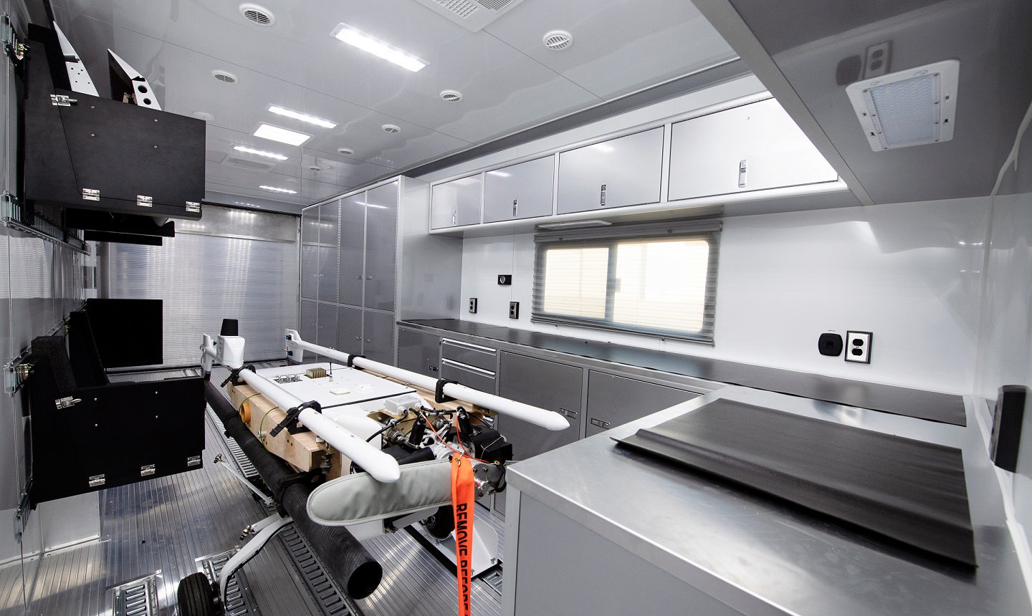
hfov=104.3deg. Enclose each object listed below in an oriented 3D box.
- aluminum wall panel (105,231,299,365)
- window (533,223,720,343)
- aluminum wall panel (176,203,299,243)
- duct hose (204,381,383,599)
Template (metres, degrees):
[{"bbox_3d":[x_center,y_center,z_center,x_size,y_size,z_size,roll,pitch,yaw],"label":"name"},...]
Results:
[{"bbox_3d":[-3.876,-0.095,5.159,1.920,1.660,0.050,0,4,-45],"label":"aluminum wall panel"},{"bbox_3d":[0.533,-0.156,2.288,0.060,0.585,1.180,0,4,-45],"label":"window"},{"bbox_3d":[-3.820,-1.115,5.084,1.880,0.390,0.050,0,4,-45],"label":"aluminum wall panel"},{"bbox_3d":[-0.824,0.411,1.242,0.055,0.055,1.688,0,2,-44],"label":"duct hose"}]

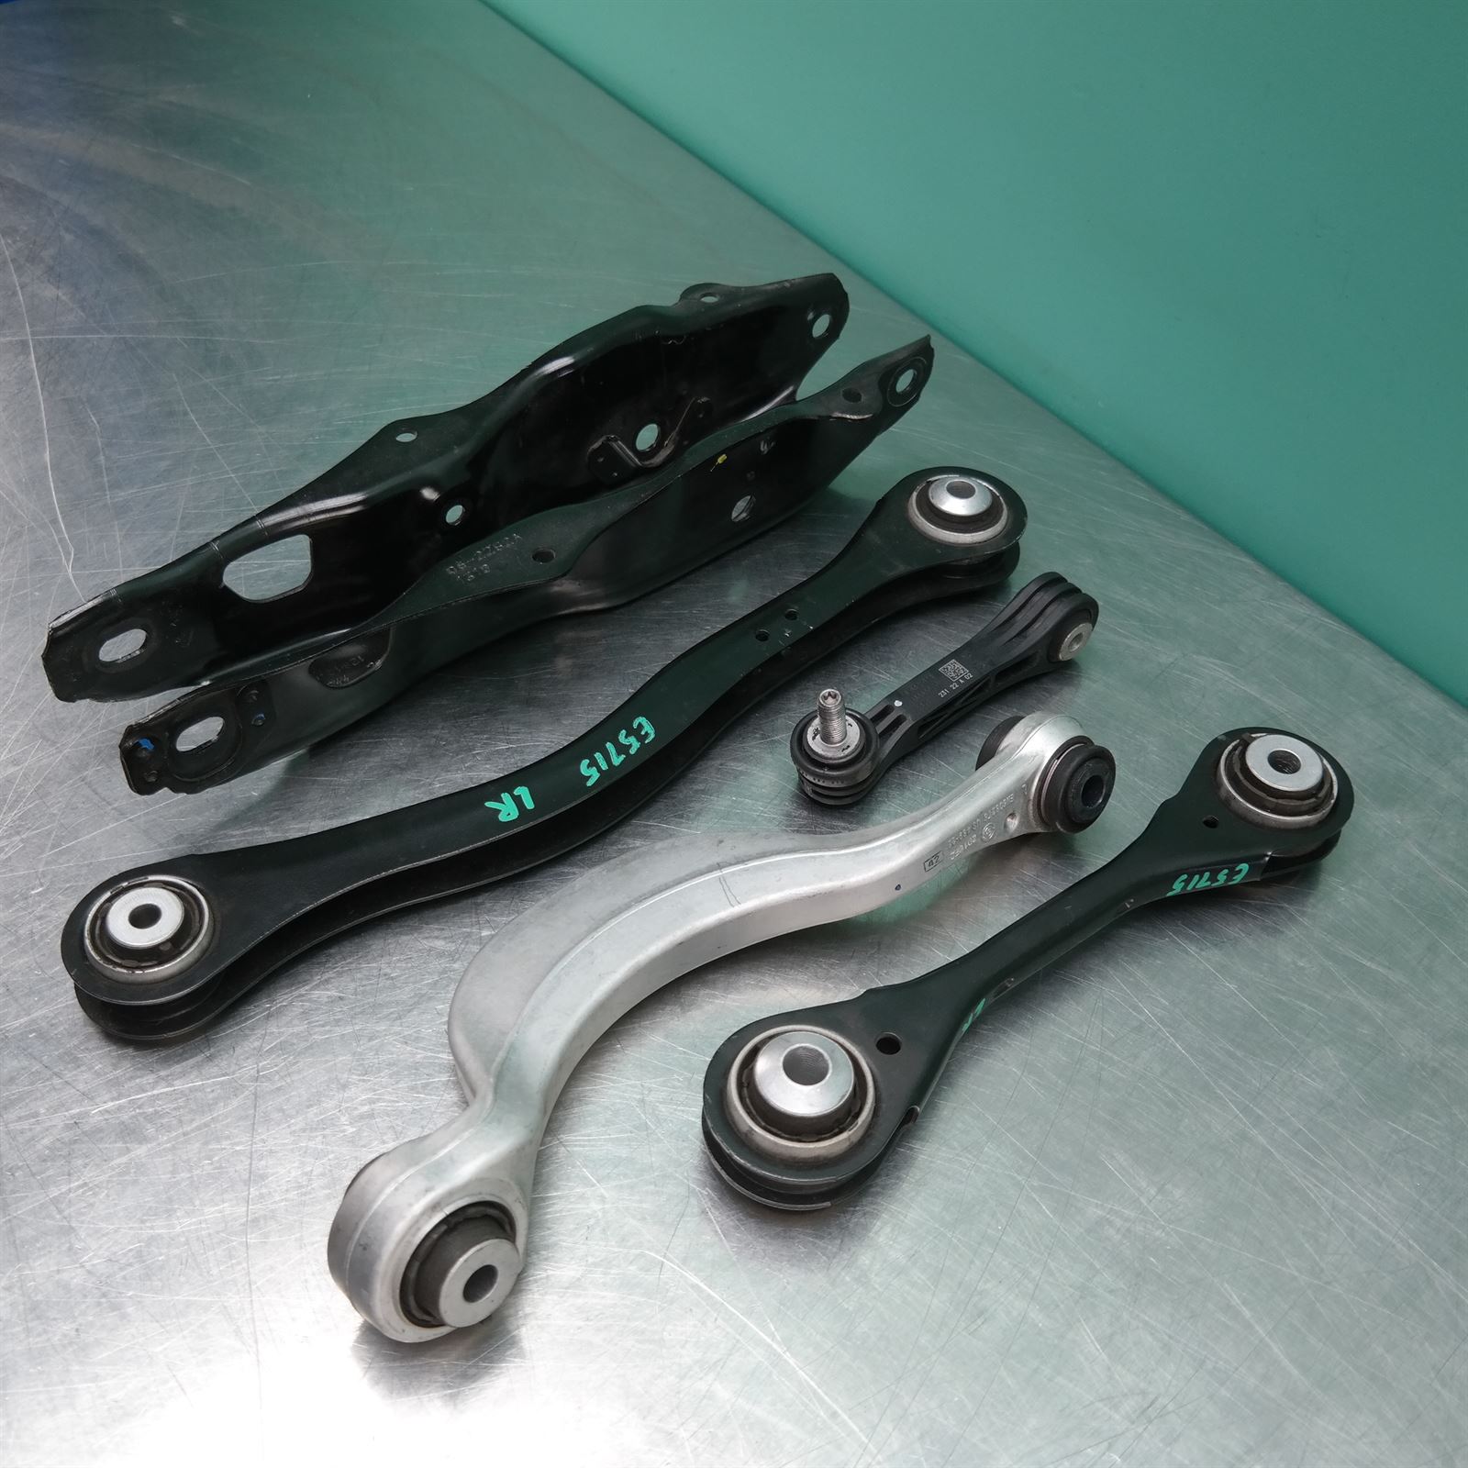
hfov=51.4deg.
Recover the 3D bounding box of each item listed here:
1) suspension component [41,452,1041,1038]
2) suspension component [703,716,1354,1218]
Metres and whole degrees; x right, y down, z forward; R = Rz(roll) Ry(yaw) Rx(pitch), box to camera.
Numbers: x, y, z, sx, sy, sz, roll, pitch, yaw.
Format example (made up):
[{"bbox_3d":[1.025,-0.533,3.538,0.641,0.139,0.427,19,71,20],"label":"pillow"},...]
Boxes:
[{"bbox_3d":[-0.044,-0.009,0.632,0.465,0.048,0.077,-29,55,-28],"label":"suspension component"},{"bbox_3d":[0.120,0.073,0.557,0.308,0.062,0.063,-28,55,-27],"label":"suspension component"}]

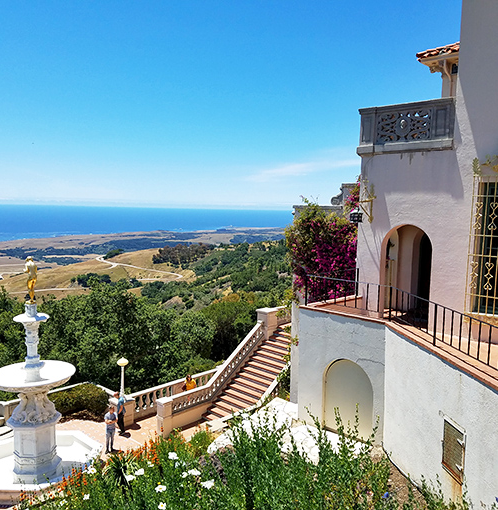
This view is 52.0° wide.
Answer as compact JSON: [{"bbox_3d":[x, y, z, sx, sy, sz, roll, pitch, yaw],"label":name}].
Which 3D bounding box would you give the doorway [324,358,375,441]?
[{"bbox_3d":[2.166,3.071,11.027,1.226,1.677,0.220,6,8,41],"label":"doorway"}]

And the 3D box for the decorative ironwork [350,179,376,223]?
[{"bbox_3d":[2.798,-1.330,12.473,0.345,1.093,0.978,6,8,41],"label":"decorative ironwork"}]

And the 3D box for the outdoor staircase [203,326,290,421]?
[{"bbox_3d":[0.807,5.328,22.381,2.700,3.200,5.300,6,8,41],"label":"outdoor staircase"}]

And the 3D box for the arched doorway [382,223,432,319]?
[{"bbox_3d":[3.913,0.511,12.513,1.284,2.524,0.450,6,8,41],"label":"arched doorway"}]

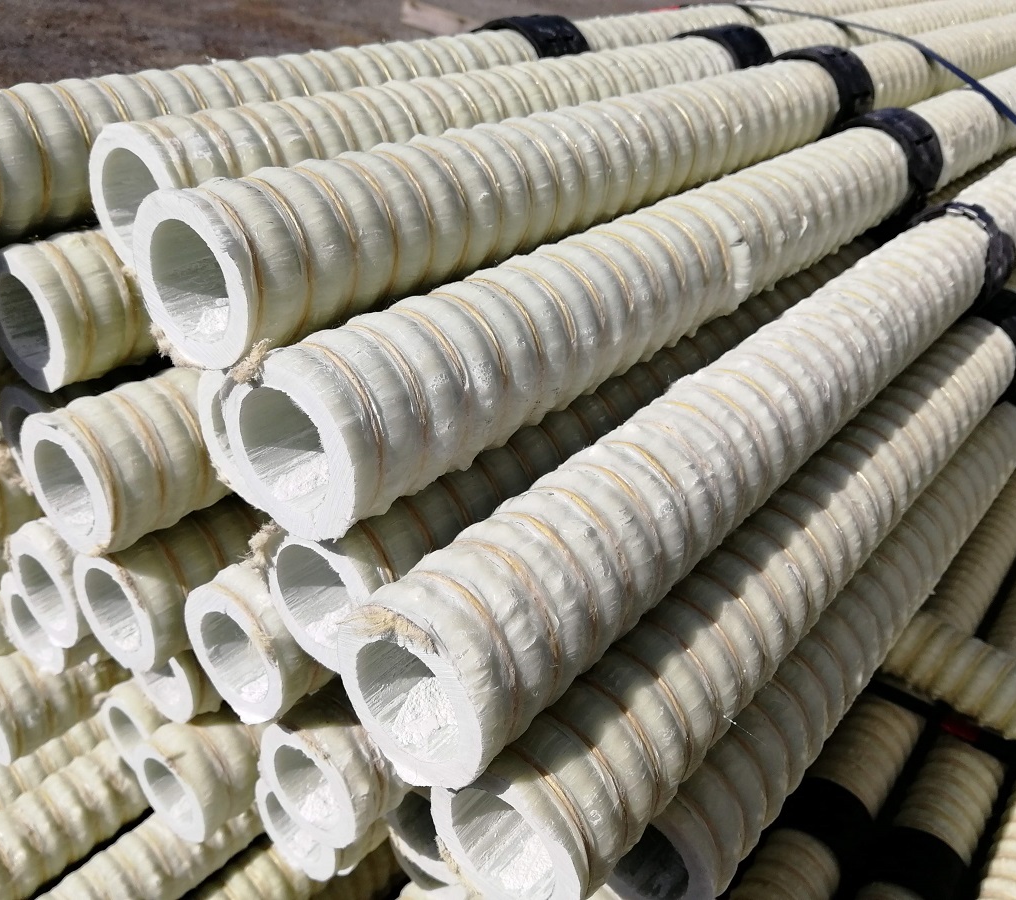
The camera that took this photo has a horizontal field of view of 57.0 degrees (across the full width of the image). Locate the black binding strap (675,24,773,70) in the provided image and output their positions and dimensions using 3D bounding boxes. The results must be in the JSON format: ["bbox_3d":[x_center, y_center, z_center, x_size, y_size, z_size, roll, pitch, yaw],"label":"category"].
[{"bbox_3d":[0.153,-0.275,0.694,0.070,0.070,0.058,25,37,29],"label":"black binding strap"}]

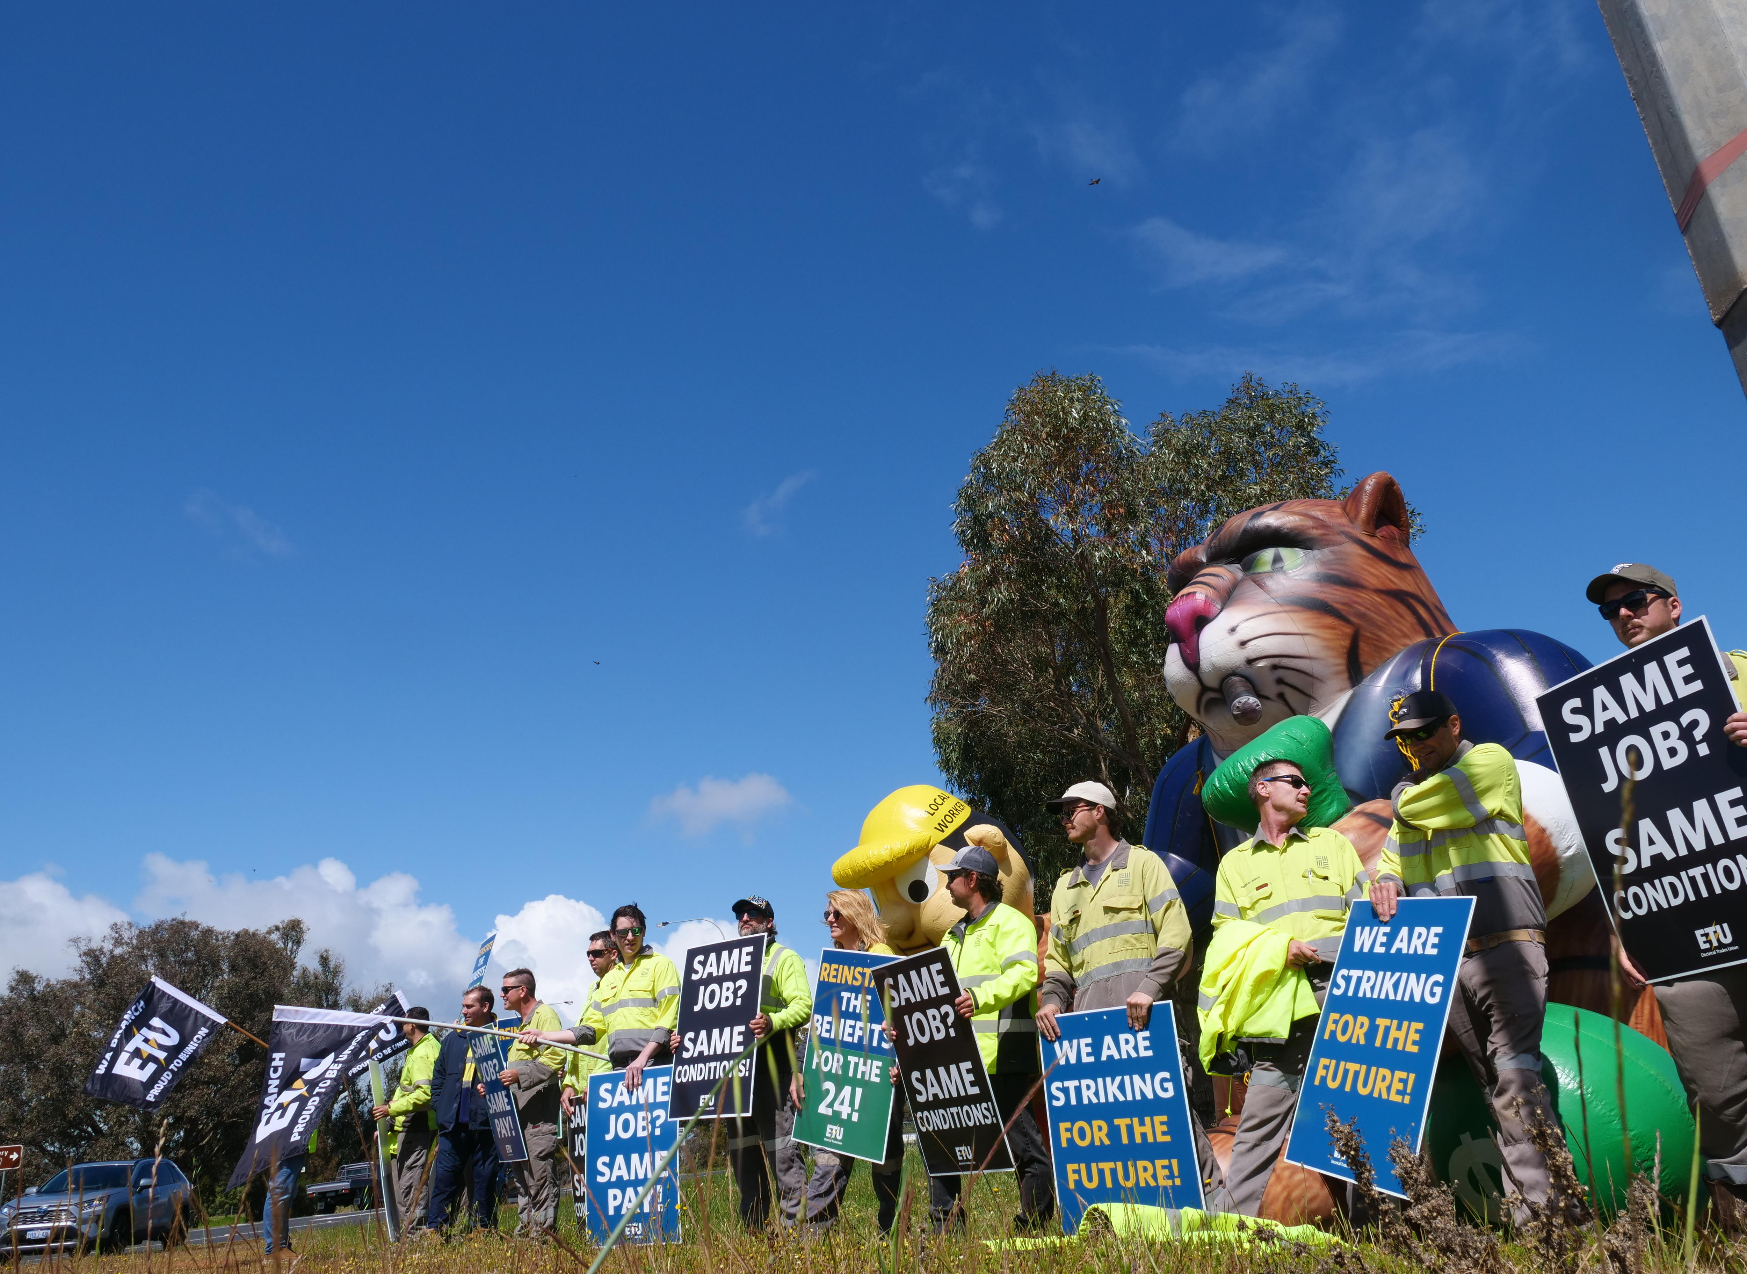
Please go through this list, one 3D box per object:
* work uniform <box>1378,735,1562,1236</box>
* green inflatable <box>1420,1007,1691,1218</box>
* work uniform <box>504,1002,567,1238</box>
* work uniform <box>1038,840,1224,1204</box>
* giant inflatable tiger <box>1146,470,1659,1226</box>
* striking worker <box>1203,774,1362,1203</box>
[{"bbox_3d":[2.027,1.130,4.455,0.480,1.600,0.580,5,-23,-20],"label":"work uniform"},{"bbox_3d":[2.610,1.755,4.987,0.900,0.820,0.930,10,-25,-26],"label":"green inflatable"},{"bbox_3d":[-2.376,3.361,9.229,0.460,1.580,0.500,8,-24,-26],"label":"work uniform"},{"bbox_3d":[1.088,1.643,5.591,0.680,1.460,0.420,-16,-27,32],"label":"work uniform"},{"bbox_3d":[2.399,0.822,6.574,2.050,3.800,2.200,13,-27,-30],"label":"giant inflatable tiger"},{"bbox_3d":[1.621,1.359,5.217,0.620,1.770,0.470,-15,-27,30],"label":"striking worker"}]

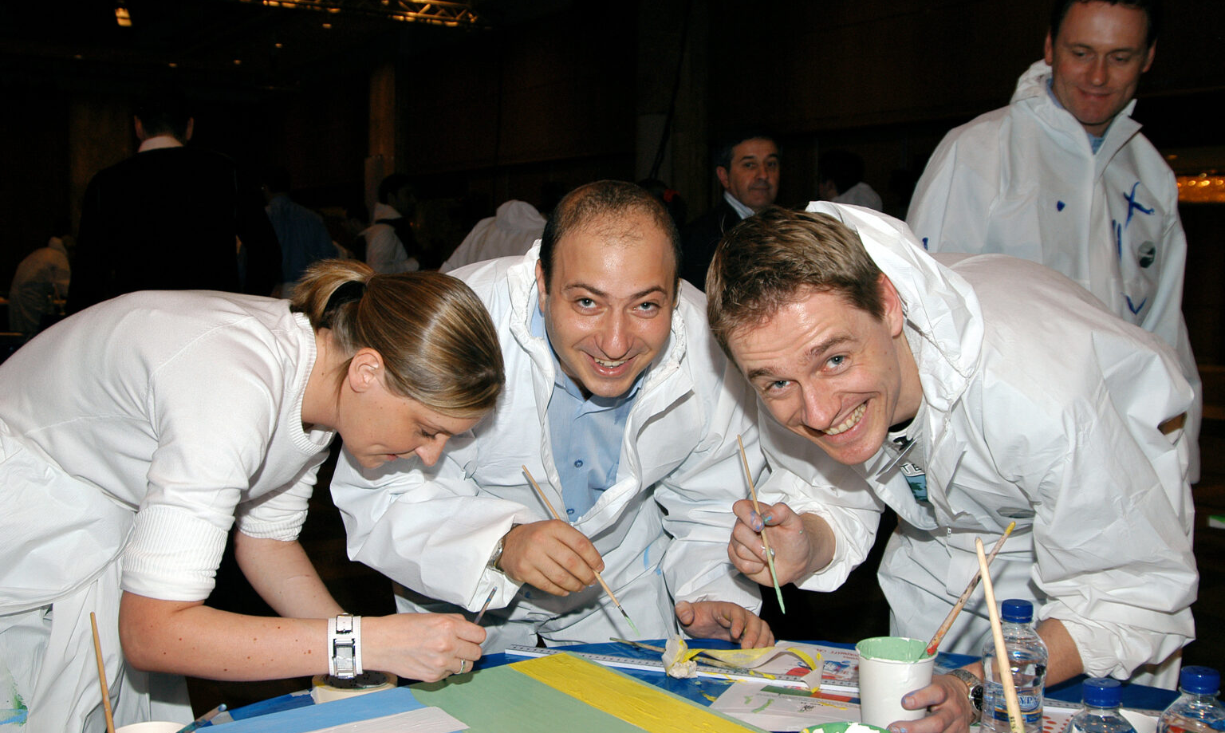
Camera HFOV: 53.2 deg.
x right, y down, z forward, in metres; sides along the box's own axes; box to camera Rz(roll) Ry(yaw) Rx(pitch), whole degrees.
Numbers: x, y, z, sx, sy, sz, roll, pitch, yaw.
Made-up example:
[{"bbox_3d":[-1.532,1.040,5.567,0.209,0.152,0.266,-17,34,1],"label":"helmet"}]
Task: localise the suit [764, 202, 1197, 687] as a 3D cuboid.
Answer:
[{"bbox_3d":[0.520,0.440,1.560,0.540,1.260,0.680,4,7,41],"label":"suit"}]

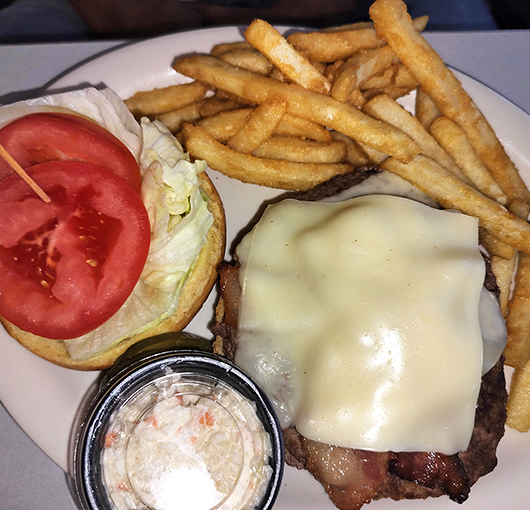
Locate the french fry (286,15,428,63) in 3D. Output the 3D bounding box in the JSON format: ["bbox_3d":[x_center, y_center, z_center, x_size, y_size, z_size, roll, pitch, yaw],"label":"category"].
[{"bbox_3d":[0.049,-0.116,0.251,0.074,0.012,0.013,-10,73,-4],"label":"french fry"}]

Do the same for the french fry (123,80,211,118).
[{"bbox_3d":[-0.052,-0.082,0.245,0.047,0.011,0.011,-13,73,-3],"label":"french fry"}]

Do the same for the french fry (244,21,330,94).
[{"bbox_3d":[0.012,-0.097,0.232,0.046,0.011,0.011,40,76,2],"label":"french fry"}]

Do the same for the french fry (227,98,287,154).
[{"bbox_3d":[-0.004,-0.062,0.230,0.031,0.011,0.011,-45,78,8],"label":"french fry"}]

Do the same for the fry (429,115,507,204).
[{"bbox_3d":[0.103,-0.047,0.236,0.011,0.011,0.049,-36,85,-11],"label":"fry"}]

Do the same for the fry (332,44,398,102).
[{"bbox_3d":[0.053,-0.092,0.239,0.040,0.011,0.011,-39,77,-9],"label":"fry"}]

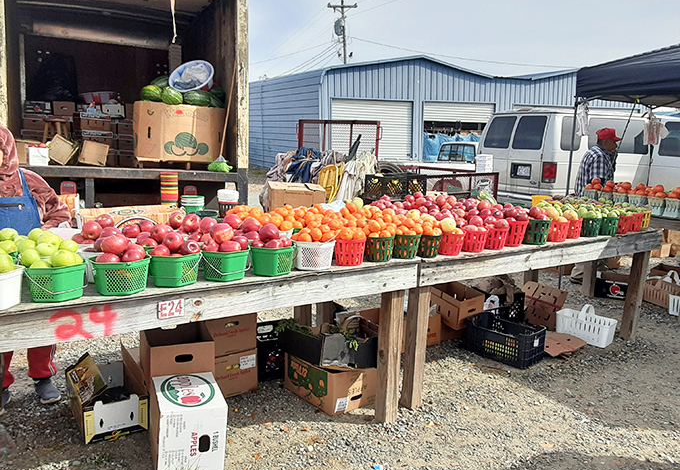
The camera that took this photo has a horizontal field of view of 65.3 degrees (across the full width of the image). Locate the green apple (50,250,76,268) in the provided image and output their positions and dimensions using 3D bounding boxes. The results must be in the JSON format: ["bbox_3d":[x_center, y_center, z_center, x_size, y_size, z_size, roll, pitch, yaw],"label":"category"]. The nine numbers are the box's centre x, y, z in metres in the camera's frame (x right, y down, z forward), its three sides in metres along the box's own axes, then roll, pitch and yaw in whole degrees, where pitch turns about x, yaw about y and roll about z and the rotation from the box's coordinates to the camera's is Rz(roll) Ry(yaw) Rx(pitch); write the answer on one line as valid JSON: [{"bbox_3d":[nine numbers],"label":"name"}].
[{"bbox_3d":[-1.022,0.090,1.960,0.093,0.082,0.093,-2,11,-17],"label":"green apple"}]

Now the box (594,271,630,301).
[{"bbox_3d":[3.057,0.575,5.918,0.410,0.215,0.330,5,11,17],"label":"box"}]

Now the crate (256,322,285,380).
[{"bbox_3d":[-0.463,0.805,3.734,0.370,0.300,0.360,0,11,-13],"label":"crate"}]

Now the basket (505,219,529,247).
[{"bbox_3d":[1.179,-0.018,3.578,0.165,0.158,0.165,-5,12,-35],"label":"basket"}]

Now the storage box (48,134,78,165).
[{"bbox_3d":[-2.883,-0.886,5.480,0.225,0.235,0.200,30,7,-29],"label":"storage box"}]

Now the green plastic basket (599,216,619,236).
[{"bbox_3d":[1.870,-0.068,3.730,0.160,0.130,0.160,-5,12,-31],"label":"green plastic basket"}]

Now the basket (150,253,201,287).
[{"bbox_3d":[-0.735,0.151,2.404,0.200,0.140,0.175,6,11,22],"label":"basket"}]

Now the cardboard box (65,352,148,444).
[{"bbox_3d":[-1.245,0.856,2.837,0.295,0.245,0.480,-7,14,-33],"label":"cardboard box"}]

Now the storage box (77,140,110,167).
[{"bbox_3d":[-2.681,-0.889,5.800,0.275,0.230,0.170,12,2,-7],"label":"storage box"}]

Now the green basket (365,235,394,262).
[{"bbox_3d":[0.231,0.074,3.084,0.166,0.145,0.166,1,12,0],"label":"green basket"}]

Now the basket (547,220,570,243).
[{"bbox_3d":[1.582,-0.030,3.857,0.162,0.150,0.162,-5,12,-35],"label":"basket"}]

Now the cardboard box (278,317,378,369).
[{"bbox_3d":[-0.051,0.625,3.213,0.400,0.175,0.470,-10,16,-41],"label":"cardboard box"}]

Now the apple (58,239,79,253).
[{"bbox_3d":[-1.231,0.057,2.410,0.084,0.077,0.084,-5,13,-26],"label":"apple"}]

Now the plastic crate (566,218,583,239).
[{"bbox_3d":[1.675,-0.051,3.795,0.155,0.142,0.155,-5,13,-27],"label":"plastic crate"}]

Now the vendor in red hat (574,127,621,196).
[{"bbox_3d":[2.584,-0.290,5.426,0.450,1.650,0.520,5,12,20],"label":"vendor in red hat"}]

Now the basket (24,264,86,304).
[{"bbox_3d":[-1.182,0.180,2.205,0.230,0.155,0.245,-5,12,-32],"label":"basket"}]

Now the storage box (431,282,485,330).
[{"bbox_3d":[0.900,0.543,4.260,0.275,0.240,0.415,-9,20,-33],"label":"storage box"}]

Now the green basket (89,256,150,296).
[{"bbox_3d":[-0.883,0.154,2.133,0.230,0.145,0.215,-1,10,-23],"label":"green basket"}]

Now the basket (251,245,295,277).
[{"bbox_3d":[-0.336,0.111,2.634,0.230,0.140,0.205,6,12,23],"label":"basket"}]

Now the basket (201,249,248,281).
[{"bbox_3d":[-0.552,0.127,2.544,0.230,0.140,0.205,-7,14,-35],"label":"basket"}]

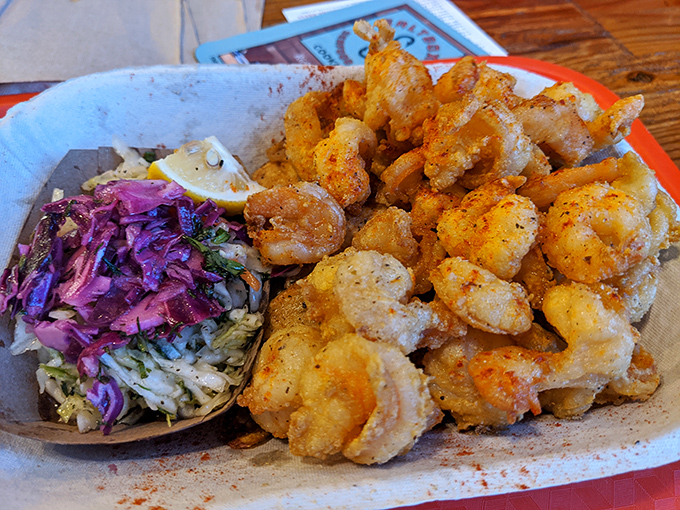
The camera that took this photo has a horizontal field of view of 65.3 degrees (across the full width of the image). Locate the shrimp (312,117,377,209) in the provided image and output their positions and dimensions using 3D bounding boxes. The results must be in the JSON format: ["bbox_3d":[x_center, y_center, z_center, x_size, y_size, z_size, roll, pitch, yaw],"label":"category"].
[{"bbox_3d":[0.002,-0.043,0.250,0.029,0.029,0.044,-6,94,7],"label":"shrimp"}]

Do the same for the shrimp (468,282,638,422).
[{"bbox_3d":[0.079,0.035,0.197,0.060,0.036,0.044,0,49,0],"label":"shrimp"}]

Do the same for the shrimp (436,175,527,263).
[{"bbox_3d":[0.059,-0.015,0.220,0.037,0.030,0.036,0,49,0],"label":"shrimp"}]

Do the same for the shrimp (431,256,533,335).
[{"bbox_3d":[0.055,0.016,0.203,0.043,0.028,0.028,28,55,22],"label":"shrimp"}]

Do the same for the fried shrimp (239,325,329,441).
[{"bbox_3d":[-0.019,0.048,0.200,0.036,0.028,0.041,24,55,18],"label":"fried shrimp"}]

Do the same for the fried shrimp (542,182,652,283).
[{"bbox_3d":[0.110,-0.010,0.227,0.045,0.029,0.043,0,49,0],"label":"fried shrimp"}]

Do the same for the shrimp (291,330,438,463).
[{"bbox_3d":[0.009,0.053,0.197,0.053,0.036,0.043,0,49,0],"label":"shrimp"}]

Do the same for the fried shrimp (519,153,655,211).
[{"bbox_3d":[0.119,-0.033,0.255,0.066,0.026,0.030,-16,53,-12],"label":"fried shrimp"}]

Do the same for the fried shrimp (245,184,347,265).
[{"bbox_3d":[-0.020,-0.014,0.239,0.045,0.025,0.037,0,51,0],"label":"fried shrimp"}]

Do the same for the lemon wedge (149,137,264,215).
[{"bbox_3d":[-0.065,-0.038,0.255,0.053,0.033,0.033,15,51,13],"label":"lemon wedge"}]

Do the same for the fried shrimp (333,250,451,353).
[{"bbox_3d":[0.020,0.017,0.206,0.048,0.026,0.034,23,55,18],"label":"fried shrimp"}]

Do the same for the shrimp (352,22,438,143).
[{"bbox_3d":[0.030,-0.089,0.274,0.040,0.062,0.032,-9,10,8],"label":"shrimp"}]

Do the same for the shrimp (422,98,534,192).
[{"bbox_3d":[0.063,-0.050,0.244,0.048,0.035,0.043,0,49,0],"label":"shrimp"}]

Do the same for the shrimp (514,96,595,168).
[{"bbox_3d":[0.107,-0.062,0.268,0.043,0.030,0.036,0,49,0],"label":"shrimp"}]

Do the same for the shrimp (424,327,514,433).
[{"bbox_3d":[0.051,0.048,0.201,0.042,0.029,0.040,9,52,7],"label":"shrimp"}]

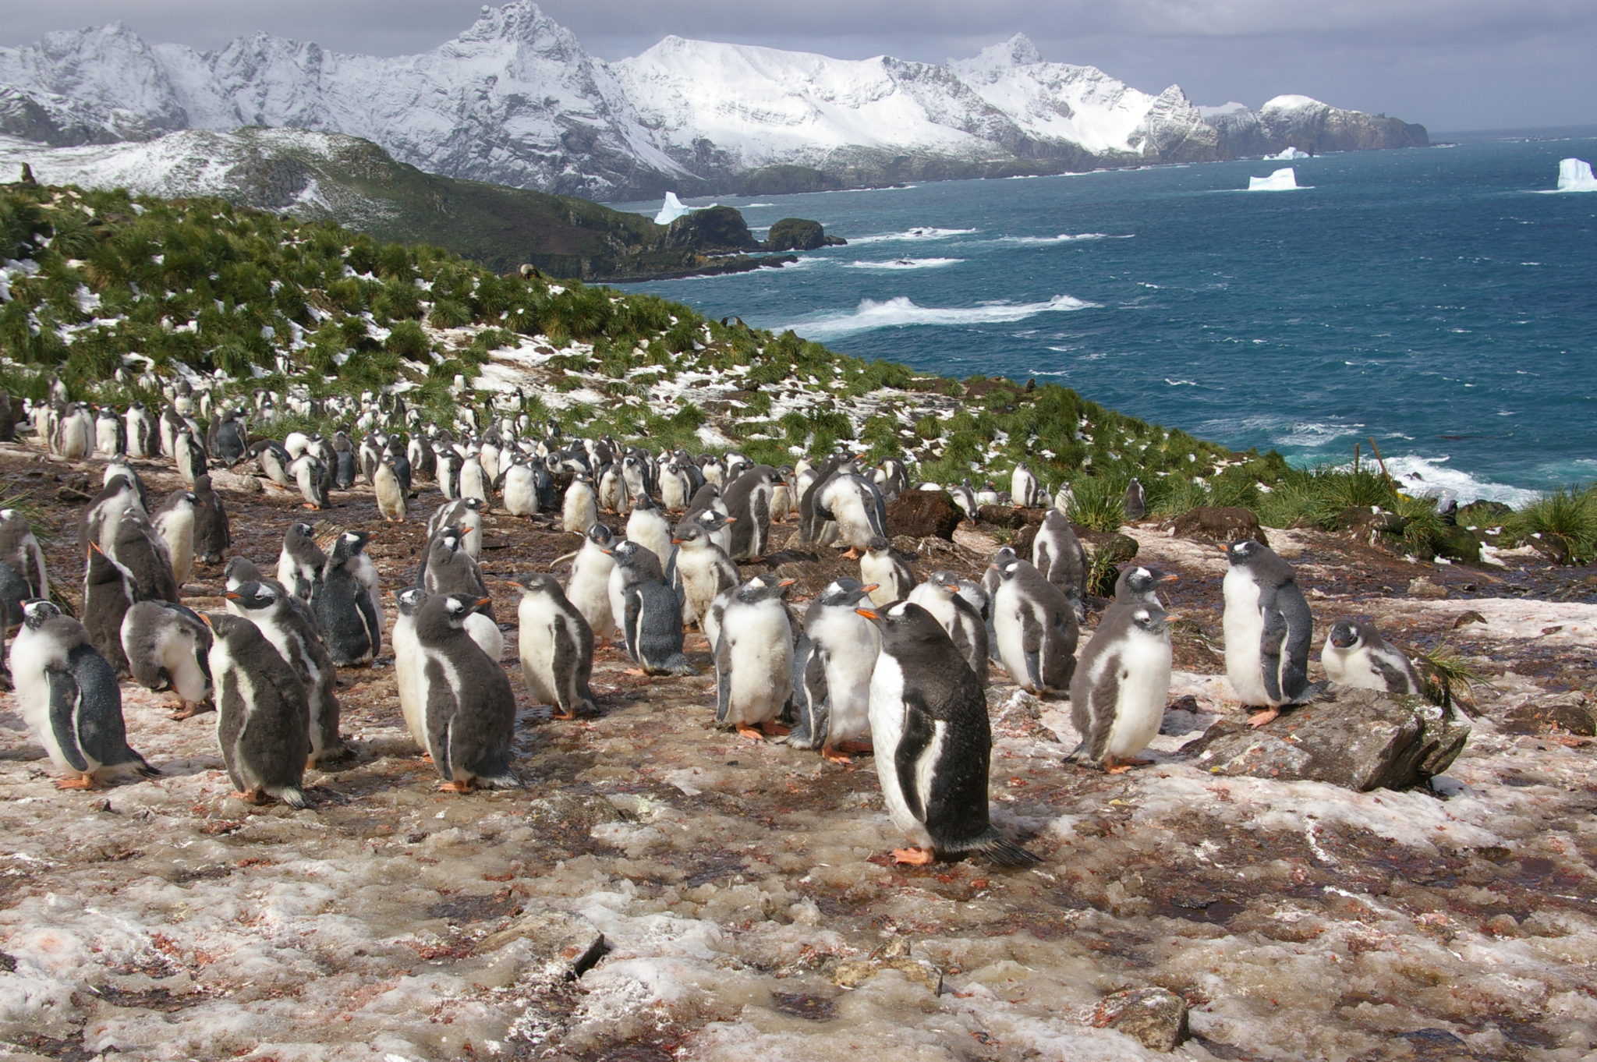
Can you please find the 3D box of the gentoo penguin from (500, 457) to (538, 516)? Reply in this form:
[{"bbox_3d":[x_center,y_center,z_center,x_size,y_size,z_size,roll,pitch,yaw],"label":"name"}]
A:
[{"bbox_3d":[-2.780,-0.447,17.200,0.340,0.600,0.330,-3,12,-3],"label":"gentoo penguin"}]

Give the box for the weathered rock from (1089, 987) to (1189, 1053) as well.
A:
[{"bbox_3d":[0.724,1.042,3.680,0.205,0.085,0.140,0,12,11],"label":"weathered rock"}]

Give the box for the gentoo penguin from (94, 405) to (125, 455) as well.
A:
[{"bbox_3d":[-8.293,-1.209,20.800,0.320,0.630,0.310,-2,12,3],"label":"gentoo penguin"}]

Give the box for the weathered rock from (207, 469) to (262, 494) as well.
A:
[{"bbox_3d":[-6.126,-0.536,18.800,0.570,0.240,0.380,-7,13,-18],"label":"weathered rock"}]

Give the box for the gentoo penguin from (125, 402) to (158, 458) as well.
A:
[{"bbox_3d":[-7.219,-1.112,19.000,0.280,0.630,0.240,-13,17,-41],"label":"gentoo penguin"}]

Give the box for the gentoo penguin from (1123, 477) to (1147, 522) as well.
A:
[{"bbox_3d":[4.443,-0.412,22.800,0.280,0.610,0.290,2,13,20],"label":"gentoo penguin"}]

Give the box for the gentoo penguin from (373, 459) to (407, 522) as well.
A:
[{"bbox_3d":[-4.112,-0.408,17.400,0.300,0.660,0.310,-1,12,6],"label":"gentoo penguin"}]

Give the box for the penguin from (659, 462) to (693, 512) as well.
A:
[{"bbox_3d":[-1.492,-0.536,21.200,0.350,0.640,0.310,-1,12,8],"label":"penguin"}]

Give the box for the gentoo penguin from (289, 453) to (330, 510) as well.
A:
[{"bbox_3d":[-4.809,-0.485,17.000,0.360,0.540,0.250,-9,14,-29],"label":"gentoo penguin"}]

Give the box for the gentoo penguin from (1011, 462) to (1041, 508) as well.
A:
[{"bbox_3d":[3.003,-0.601,22.800,0.270,0.610,0.330,8,16,40],"label":"gentoo penguin"}]

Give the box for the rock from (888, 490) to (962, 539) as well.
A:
[{"bbox_3d":[1.204,-0.144,16.600,0.720,0.440,0.600,-2,12,4],"label":"rock"}]

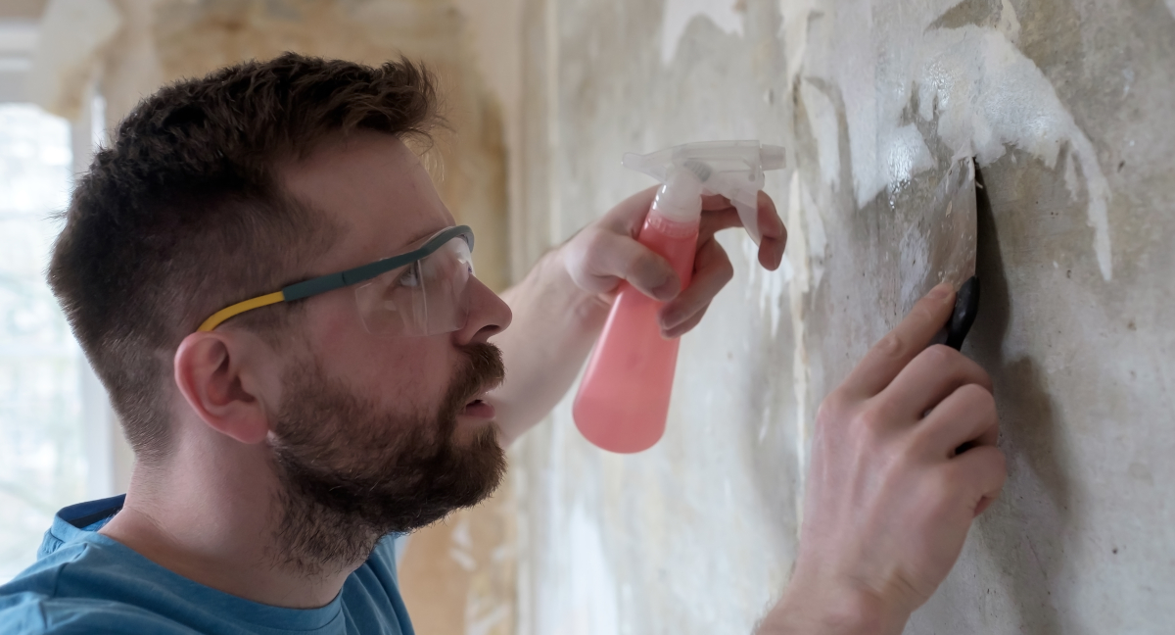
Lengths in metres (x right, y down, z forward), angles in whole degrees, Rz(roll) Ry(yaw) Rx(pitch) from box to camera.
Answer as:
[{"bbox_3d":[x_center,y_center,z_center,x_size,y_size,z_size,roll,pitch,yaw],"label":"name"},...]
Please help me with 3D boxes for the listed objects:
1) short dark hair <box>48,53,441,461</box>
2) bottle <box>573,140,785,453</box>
[{"bbox_3d":[-0.180,-0.042,0.625,0.226,0.191,0.172,-17,2,-3],"label":"short dark hair"},{"bbox_3d":[0.050,-0.015,0.690,0.093,0.206,0.062,8,28,-10],"label":"bottle"}]

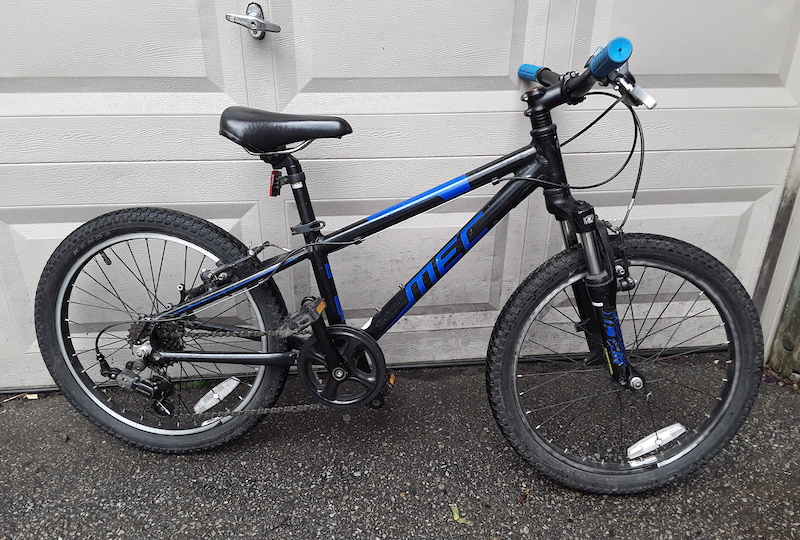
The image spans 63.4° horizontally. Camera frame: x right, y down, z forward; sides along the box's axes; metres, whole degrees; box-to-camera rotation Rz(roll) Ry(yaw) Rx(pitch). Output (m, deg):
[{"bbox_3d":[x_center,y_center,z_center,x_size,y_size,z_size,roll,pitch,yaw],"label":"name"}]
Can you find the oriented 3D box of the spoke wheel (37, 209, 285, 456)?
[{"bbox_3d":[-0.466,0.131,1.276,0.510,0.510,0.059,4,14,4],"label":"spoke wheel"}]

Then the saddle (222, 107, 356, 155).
[{"bbox_3d":[-0.206,-0.248,1.161,0.252,0.084,0.148,4,14,4],"label":"saddle"}]

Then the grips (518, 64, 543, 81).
[{"bbox_3d":[0.271,-0.391,1.289,0.033,0.033,0.117,-1,20,-12],"label":"grips"}]

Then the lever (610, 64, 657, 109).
[{"bbox_3d":[0.334,-0.267,0.939,0.039,0.082,0.092,-42,12,7],"label":"lever"}]

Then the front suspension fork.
[{"bbox_3d":[0.356,0.041,1.178,0.080,0.357,0.143,-17,11,2],"label":"front suspension fork"}]

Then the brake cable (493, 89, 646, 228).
[{"bbox_3d":[0.288,-0.188,1.103,0.245,0.235,0.168,4,14,4],"label":"brake cable"}]

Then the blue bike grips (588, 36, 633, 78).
[{"bbox_3d":[0.292,-0.292,0.895,0.034,0.034,0.118,3,8,6],"label":"blue bike grips"}]

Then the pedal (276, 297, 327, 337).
[{"bbox_3d":[-0.167,0.079,1.097,0.092,0.031,0.092,-34,8,12],"label":"pedal"}]

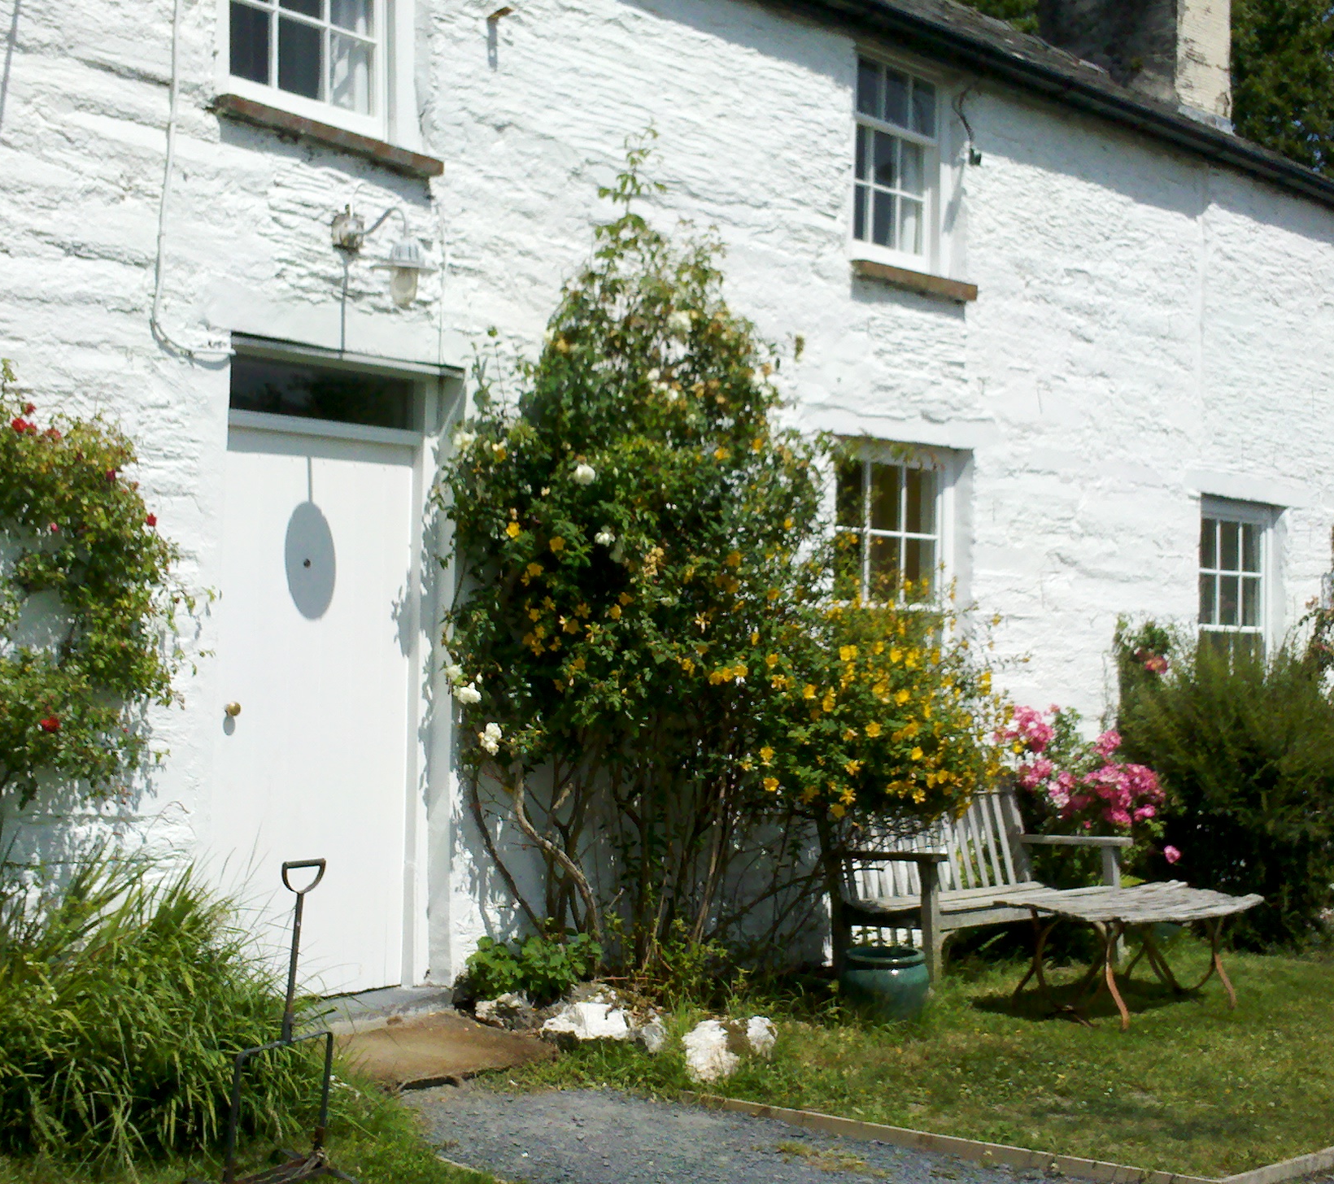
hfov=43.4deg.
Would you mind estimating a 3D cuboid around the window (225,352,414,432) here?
[{"bbox_3d":[-1.259,-0.728,6.163,0.780,0.200,0.060,3,-2,-42],"label":"window"}]

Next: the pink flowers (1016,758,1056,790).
[{"bbox_3d":[1.728,0.852,7.850,0.170,0.150,0.160,3,-3,-40],"label":"pink flowers"}]

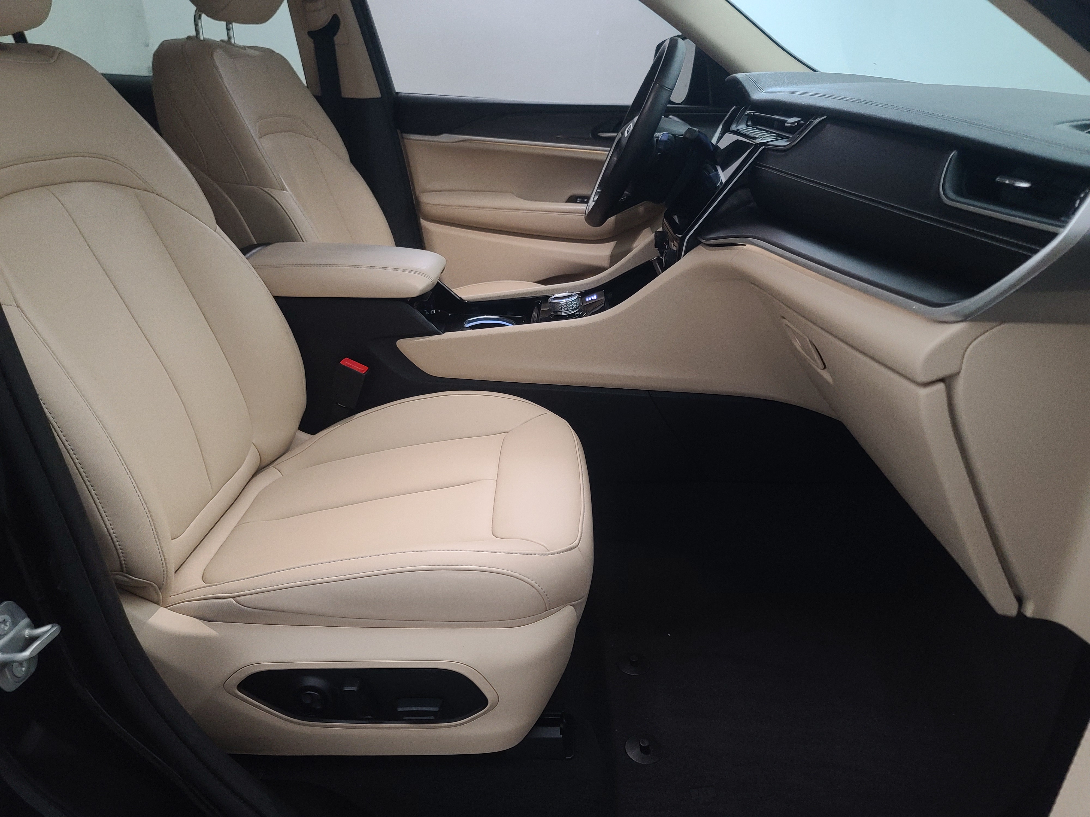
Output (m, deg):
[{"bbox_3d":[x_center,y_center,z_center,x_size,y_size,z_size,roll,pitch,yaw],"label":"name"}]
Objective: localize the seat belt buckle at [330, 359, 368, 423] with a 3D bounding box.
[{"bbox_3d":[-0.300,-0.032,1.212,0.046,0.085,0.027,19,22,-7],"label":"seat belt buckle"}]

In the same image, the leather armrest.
[{"bbox_3d":[-0.313,-0.235,1.274,0.305,0.058,0.205,0,23,0],"label":"leather armrest"}]

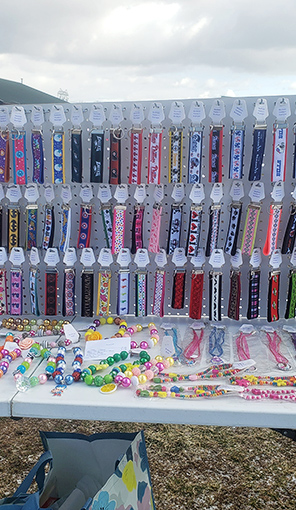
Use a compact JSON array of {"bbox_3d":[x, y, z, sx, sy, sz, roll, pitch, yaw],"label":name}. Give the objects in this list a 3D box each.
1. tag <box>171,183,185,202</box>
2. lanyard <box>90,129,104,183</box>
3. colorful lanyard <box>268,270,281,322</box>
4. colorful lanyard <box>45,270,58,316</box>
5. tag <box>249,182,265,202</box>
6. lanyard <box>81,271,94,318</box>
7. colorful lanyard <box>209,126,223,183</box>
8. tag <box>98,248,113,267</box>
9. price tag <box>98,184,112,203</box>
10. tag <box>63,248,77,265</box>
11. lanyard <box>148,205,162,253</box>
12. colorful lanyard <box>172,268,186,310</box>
[{"bbox_3d":[0.077,-0.160,1.315,0.040,0.052,0.004,6,16,27],"label":"tag"},{"bbox_3d":[-0.131,-0.256,1.330,0.032,0.141,0.014,2,14,-2],"label":"lanyard"},{"bbox_3d":[0.342,0.114,1.385,0.032,0.143,0.015,-8,15,-24],"label":"colorful lanyard"},{"bbox_3d":[-0.279,0.111,1.476,0.034,0.140,0.012,3,14,0],"label":"colorful lanyard"},{"bbox_3d":[0.275,-0.157,1.290,0.041,0.051,0.004,3,15,15],"label":"tag"},{"bbox_3d":[-0.175,0.111,1.464,0.034,0.138,0.012,1,13,7],"label":"lanyard"},{"bbox_3d":[0.175,-0.255,1.297,0.033,0.142,0.014,1,13,5],"label":"colorful lanyard"},{"bbox_3d":[-0.120,0.008,1.431,0.043,0.053,0.005,2,14,2],"label":"tag"},{"bbox_3d":[-0.115,-0.164,1.367,0.044,0.055,0.005,3,13,12],"label":"price tag"},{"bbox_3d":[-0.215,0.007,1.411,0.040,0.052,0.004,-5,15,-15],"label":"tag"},{"bbox_3d":[0.023,-0.070,1.378,0.034,0.133,0.014,5,14,7],"label":"lanyard"},{"bbox_3d":[0.087,0.096,1.427,0.034,0.118,0.012,1,13,7],"label":"colorful lanyard"}]

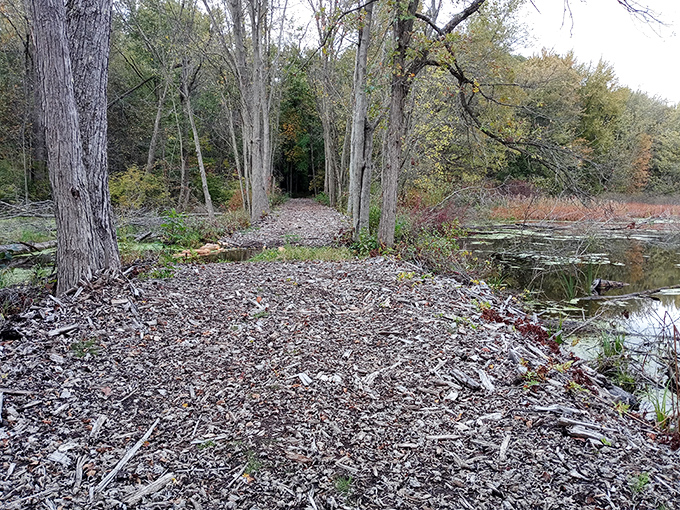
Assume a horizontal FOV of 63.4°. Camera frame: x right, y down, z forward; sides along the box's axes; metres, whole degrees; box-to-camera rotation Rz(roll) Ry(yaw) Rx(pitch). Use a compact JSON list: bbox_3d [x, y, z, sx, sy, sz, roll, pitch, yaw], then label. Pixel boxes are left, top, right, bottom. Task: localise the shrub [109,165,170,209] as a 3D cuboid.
[{"bbox_3d":[-9.916,-3.363,27.000,3.100,2.150,2.500,-3,8,-20],"label":"shrub"}]

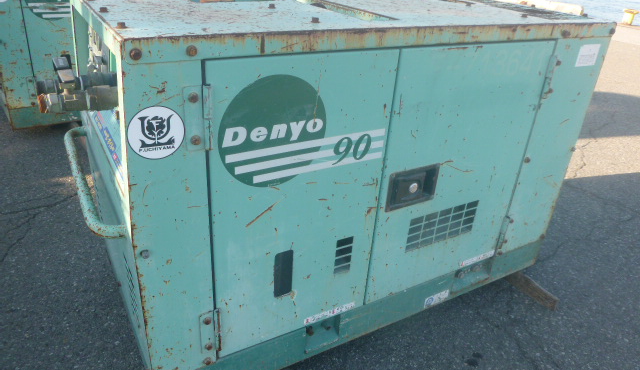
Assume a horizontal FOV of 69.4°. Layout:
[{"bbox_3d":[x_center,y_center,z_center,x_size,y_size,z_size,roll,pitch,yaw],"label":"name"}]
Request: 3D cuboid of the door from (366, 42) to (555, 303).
[{"bbox_3d":[0.413,-0.030,1.396,0.588,0.773,0.030,-12,31,-28],"label":"door"}]

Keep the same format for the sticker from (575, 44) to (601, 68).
[{"bbox_3d":[0.850,-0.409,1.463,0.102,0.067,0.004,-12,31,-28],"label":"sticker"}]

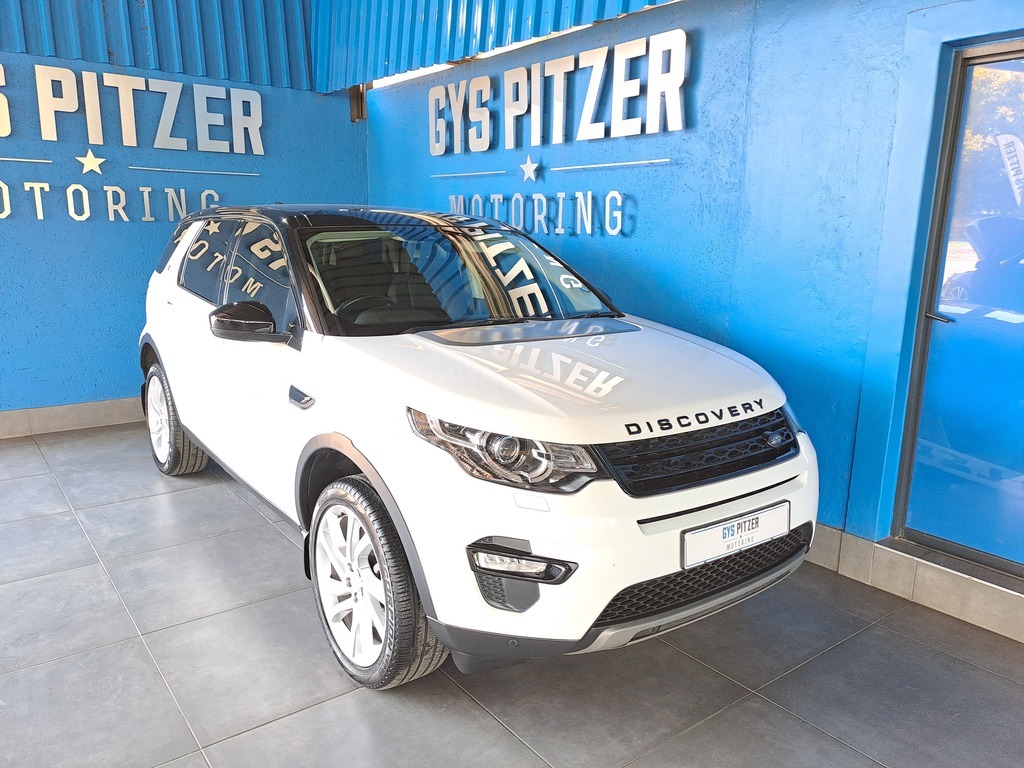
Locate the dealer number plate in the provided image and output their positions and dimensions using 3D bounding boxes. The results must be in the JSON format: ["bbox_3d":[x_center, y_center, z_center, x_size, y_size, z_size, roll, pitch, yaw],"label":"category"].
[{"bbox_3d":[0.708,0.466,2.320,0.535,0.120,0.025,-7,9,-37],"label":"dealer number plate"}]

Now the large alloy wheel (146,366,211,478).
[{"bbox_3d":[-2.118,0.210,4.689,0.245,0.730,0.730,-7,14,-37],"label":"large alloy wheel"}]

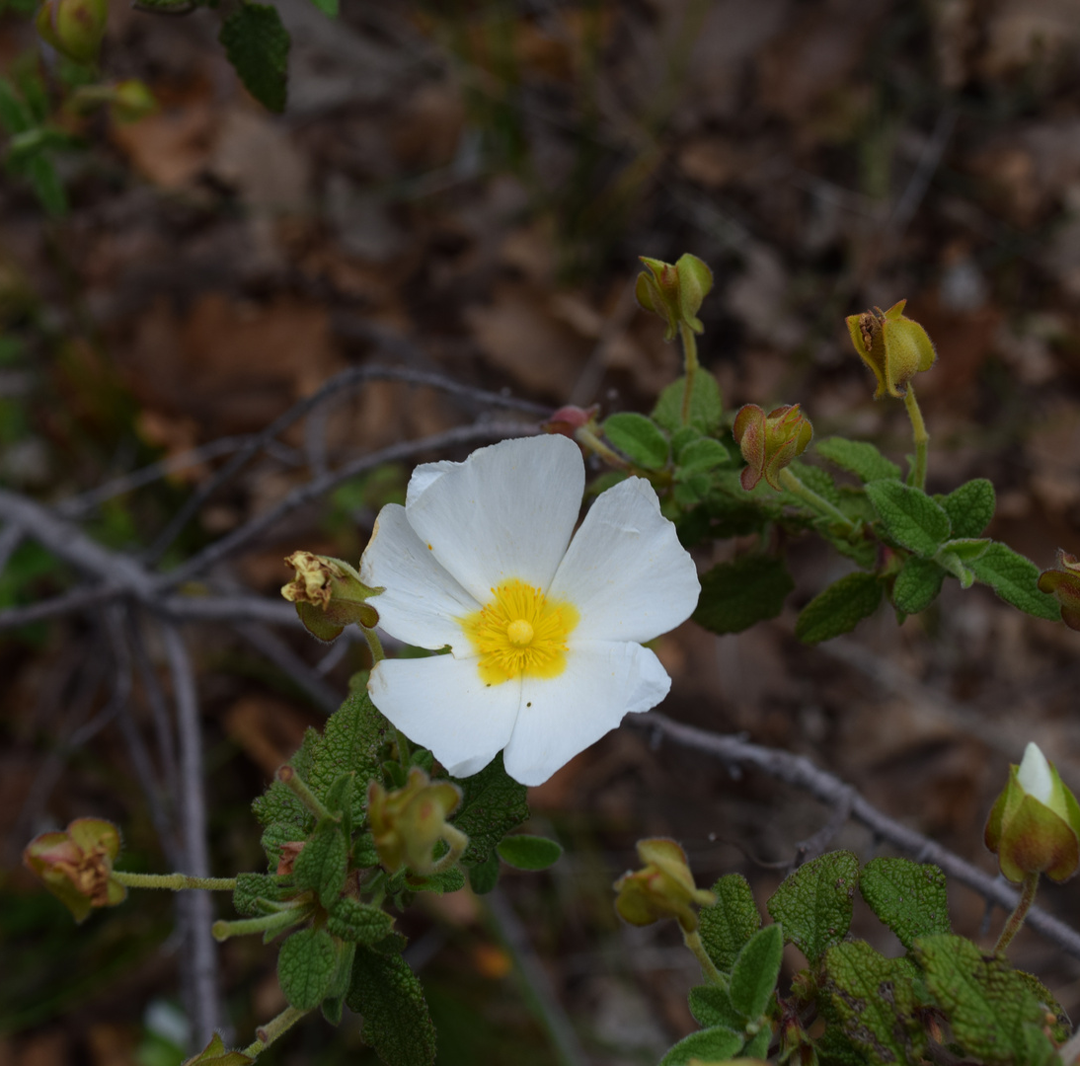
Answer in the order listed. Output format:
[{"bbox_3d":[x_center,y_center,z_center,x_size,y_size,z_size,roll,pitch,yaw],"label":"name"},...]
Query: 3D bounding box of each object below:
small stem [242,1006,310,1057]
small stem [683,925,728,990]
[{"bbox_3d":[-0.035,0.067,0.288,0.010,0.002,0.002,-32,19,-23],"label":"small stem"},{"bbox_3d":[0.022,0.057,0.285,0.002,0.012,0.002,-32,20,0],"label":"small stem"}]

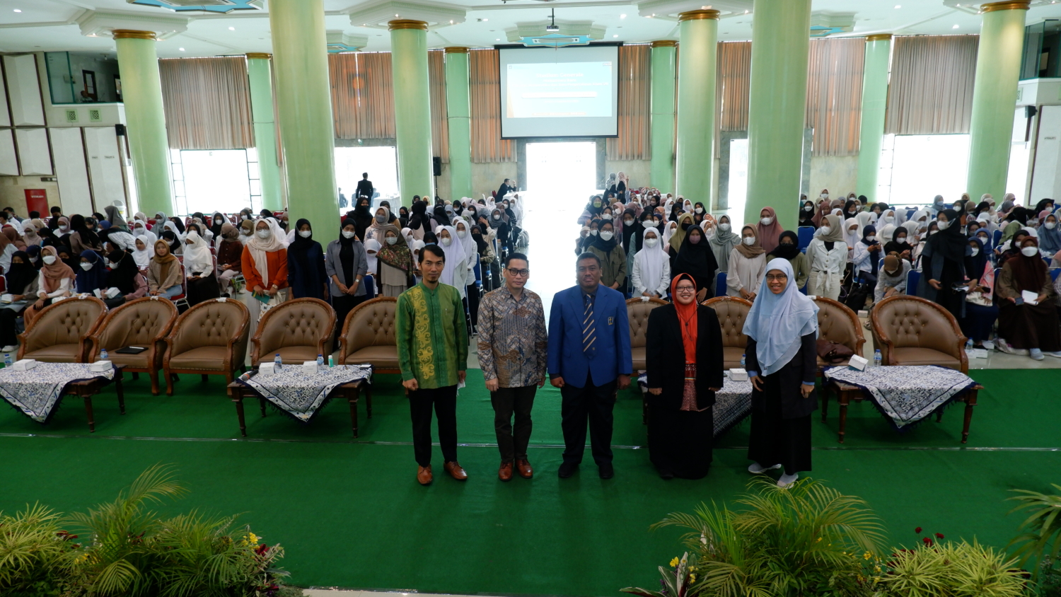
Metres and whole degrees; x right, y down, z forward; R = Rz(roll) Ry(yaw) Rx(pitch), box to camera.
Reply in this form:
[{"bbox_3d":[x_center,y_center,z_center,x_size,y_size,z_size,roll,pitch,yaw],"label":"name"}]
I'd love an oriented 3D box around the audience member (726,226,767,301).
[{"bbox_3d":[2.543,-0.096,7.702,0.470,1.550,0.300,1,11,9],"label":"audience member"}]

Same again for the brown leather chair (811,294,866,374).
[{"bbox_3d":[2.766,0.469,6.383,0.770,0.850,0.720,2,13,11],"label":"brown leather chair"}]

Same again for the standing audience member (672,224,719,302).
[{"bbox_3d":[1.870,-0.098,7.471,0.500,1.517,0.360,-1,13,-1],"label":"standing audience member"}]

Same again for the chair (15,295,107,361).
[{"bbox_3d":[-4.951,0.493,7.033,0.770,0.900,0.710,0,11,5],"label":"chair"}]

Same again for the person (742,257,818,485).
[{"bbox_3d":[1.760,0.509,4.553,0.530,1.620,0.400,3,13,17],"label":"person"}]

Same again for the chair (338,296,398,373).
[{"bbox_3d":[-1.487,0.475,6.709,0.770,0.850,0.720,0,13,7],"label":"chair"}]

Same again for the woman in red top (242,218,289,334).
[{"bbox_3d":[-3.155,-0.145,7.806,0.530,1.631,0.380,-2,13,-6],"label":"woman in red top"}]

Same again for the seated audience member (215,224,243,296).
[{"bbox_3d":[-5.163,-0.633,10.996,0.480,1.238,0.750,0,13,3],"label":"seated audience member"}]

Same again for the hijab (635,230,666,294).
[{"bbox_3d":[1.424,-0.455,7.676,0.380,0.770,0.290,0,11,6],"label":"hijab"}]

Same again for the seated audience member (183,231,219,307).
[{"bbox_3d":[-4.797,-0.293,9.434,0.470,1.330,0.640,0,11,4],"label":"seated audience member"}]

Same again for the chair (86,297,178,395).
[{"bbox_3d":[-4.166,0.494,6.952,0.770,0.900,0.710,0,11,6],"label":"chair"}]

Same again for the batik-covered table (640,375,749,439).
[{"bbox_3d":[1.487,0.908,5.391,1.120,0.480,0.560,0,13,3],"label":"batik-covered table"}]

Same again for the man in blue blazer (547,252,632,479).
[{"bbox_3d":[0.430,0.479,4.728,0.610,1.657,0.350,0,13,3],"label":"man in blue blazer"}]

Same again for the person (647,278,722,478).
[{"bbox_3d":[1.097,0.553,4.726,0.570,1.489,0.370,0,13,6],"label":"person"}]

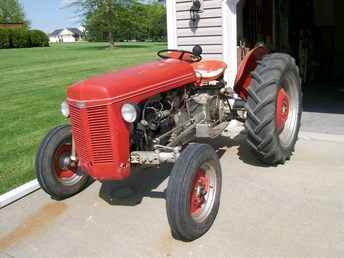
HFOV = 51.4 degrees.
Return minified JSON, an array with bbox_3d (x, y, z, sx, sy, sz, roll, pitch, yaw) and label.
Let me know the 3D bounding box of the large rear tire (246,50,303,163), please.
[{"bbox_3d":[1.155,-0.210,3.930,0.295,1.224,1.224,7,17,33],"label":"large rear tire"}]

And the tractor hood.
[{"bbox_3d":[-0.298,-0.395,2.915,0.460,0.250,1.220,7,20,33],"label":"tractor hood"}]

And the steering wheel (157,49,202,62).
[{"bbox_3d":[0.071,-0.680,3.430,0.445,0.070,0.445,8,-1,0],"label":"steering wheel"}]

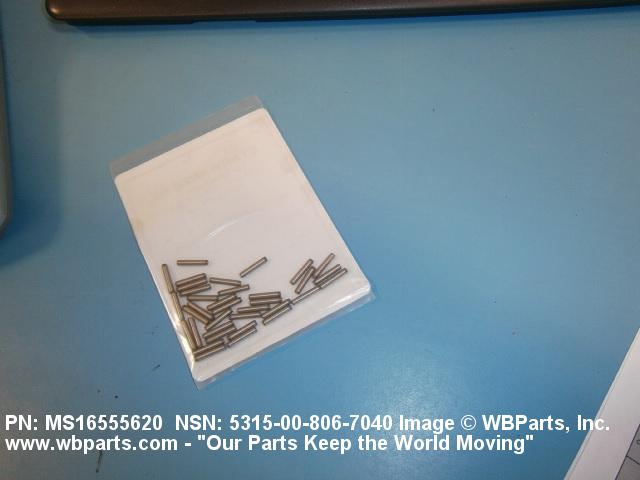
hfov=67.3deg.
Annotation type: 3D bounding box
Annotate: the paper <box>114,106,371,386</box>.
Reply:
[{"bbox_3d":[-0.038,-0.007,0.203,0.077,0.007,0.114,-28,68,-5],"label":"paper"}]

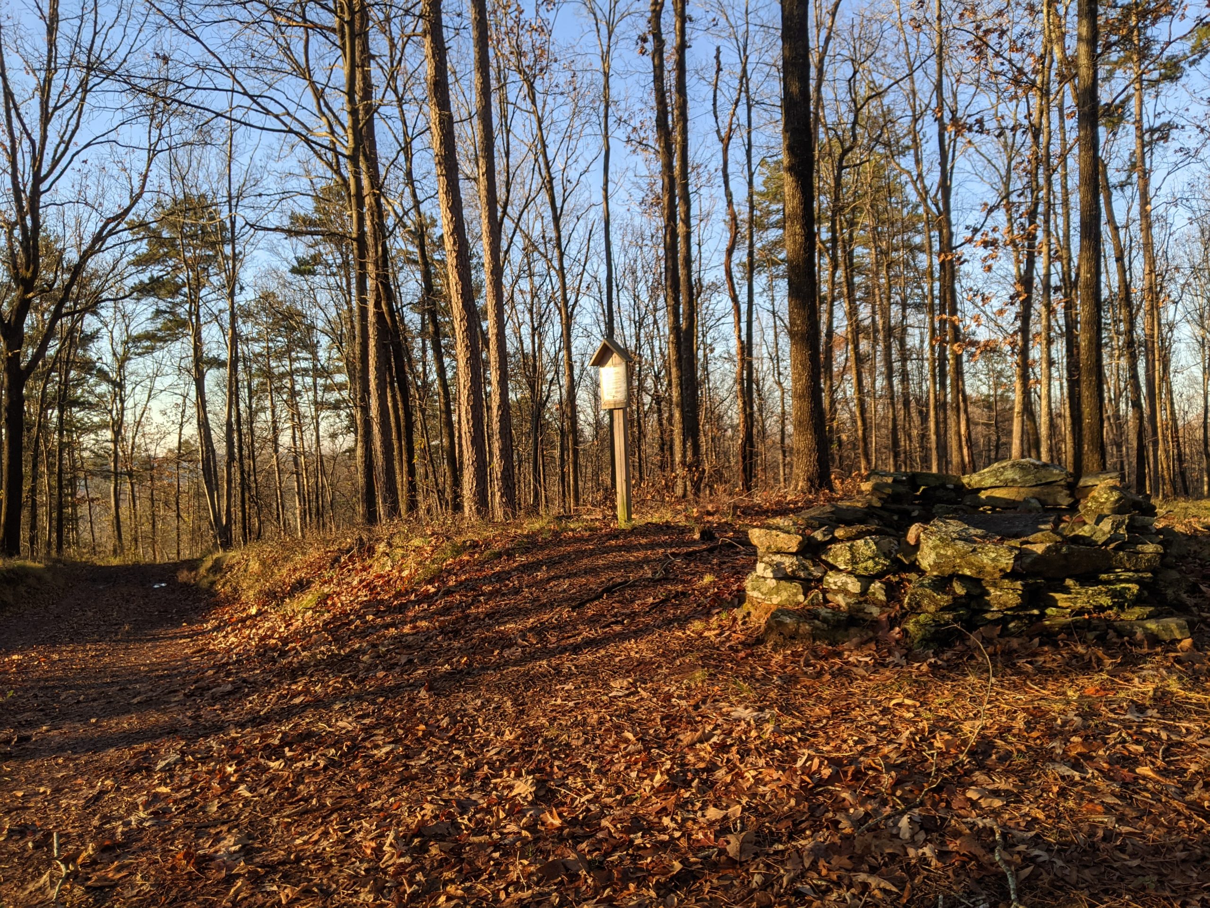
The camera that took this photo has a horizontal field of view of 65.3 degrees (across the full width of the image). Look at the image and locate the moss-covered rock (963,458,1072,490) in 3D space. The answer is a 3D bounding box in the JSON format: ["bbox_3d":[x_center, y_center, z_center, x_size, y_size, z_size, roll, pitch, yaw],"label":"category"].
[{"bbox_3d":[2.973,0.146,6.800,0.757,0.222,0.500,-2,1,5],"label":"moss-covered rock"}]

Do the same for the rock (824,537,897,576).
[{"bbox_3d":[1.406,0.560,5.200,0.406,0.211,0.310,-2,1,5],"label":"rock"}]

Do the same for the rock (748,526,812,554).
[{"bbox_3d":[0.973,0.479,5.250,0.340,0.147,0.270,-2,1,5],"label":"rock"}]

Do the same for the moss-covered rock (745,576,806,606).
[{"bbox_3d":[0.943,0.753,5.200,0.336,0.161,0.290,-2,1,5],"label":"moss-covered rock"}]

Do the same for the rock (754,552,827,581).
[{"bbox_3d":[1.073,0.652,5.450,0.400,0.150,0.310,-1,1,3],"label":"rock"}]

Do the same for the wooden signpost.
[{"bbox_3d":[0.088,-0.187,8.100,0.320,1.600,0.180,-2,1,21],"label":"wooden signpost"}]

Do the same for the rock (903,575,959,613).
[{"bbox_3d":[1.834,0.783,5.300,0.280,0.190,0.280,-1,1,8],"label":"rock"}]

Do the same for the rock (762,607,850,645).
[{"bbox_3d":[1.085,0.916,5.050,0.458,0.200,0.300,-2,1,5],"label":"rock"}]

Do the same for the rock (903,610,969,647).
[{"bbox_3d":[1.765,0.933,5.050,0.336,0.195,0.280,-2,1,5],"label":"rock"}]

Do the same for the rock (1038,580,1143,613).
[{"bbox_3d":[2.762,0.811,5.380,0.510,0.160,0.320,-1,1,10],"label":"rock"}]

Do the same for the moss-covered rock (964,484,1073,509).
[{"bbox_3d":[2.965,0.304,6.750,0.753,0.184,0.450,-2,1,5],"label":"moss-covered rock"}]

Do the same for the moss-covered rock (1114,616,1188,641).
[{"bbox_3d":[3.112,0.989,5.380,0.410,0.130,0.280,-1,1,10],"label":"moss-covered rock"}]

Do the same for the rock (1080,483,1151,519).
[{"bbox_3d":[3.254,0.297,6.000,0.410,0.220,0.340,-1,1,10],"label":"rock"}]

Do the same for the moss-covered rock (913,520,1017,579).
[{"bbox_3d":[2.056,0.536,5.380,0.510,0.290,0.420,-1,1,8],"label":"moss-covered rock"}]

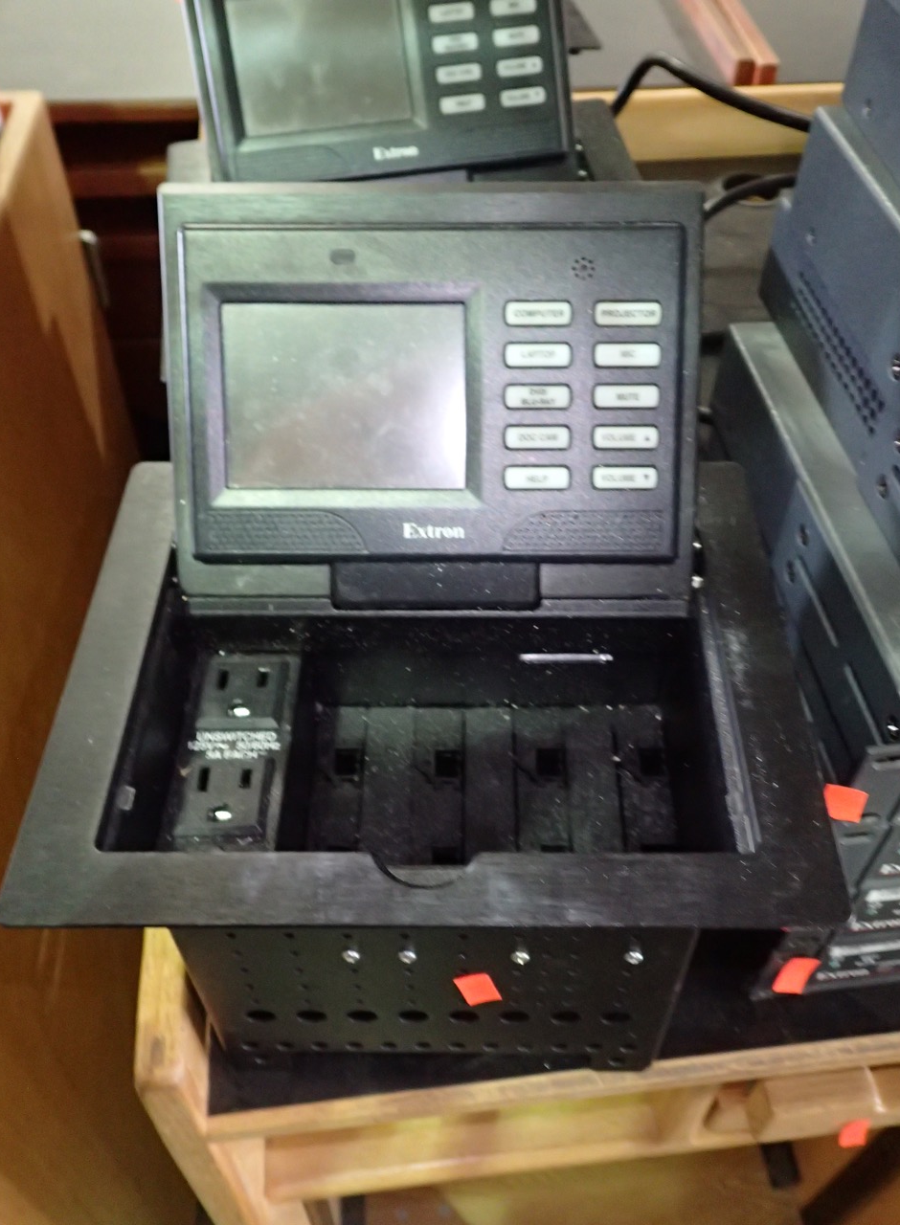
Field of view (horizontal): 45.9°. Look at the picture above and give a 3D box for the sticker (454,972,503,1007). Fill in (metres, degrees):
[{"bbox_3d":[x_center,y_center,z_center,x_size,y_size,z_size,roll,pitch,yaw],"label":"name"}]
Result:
[{"bbox_3d":[0.009,0.124,0.349,0.013,0.024,0.002,-12,47,14],"label":"sticker"}]

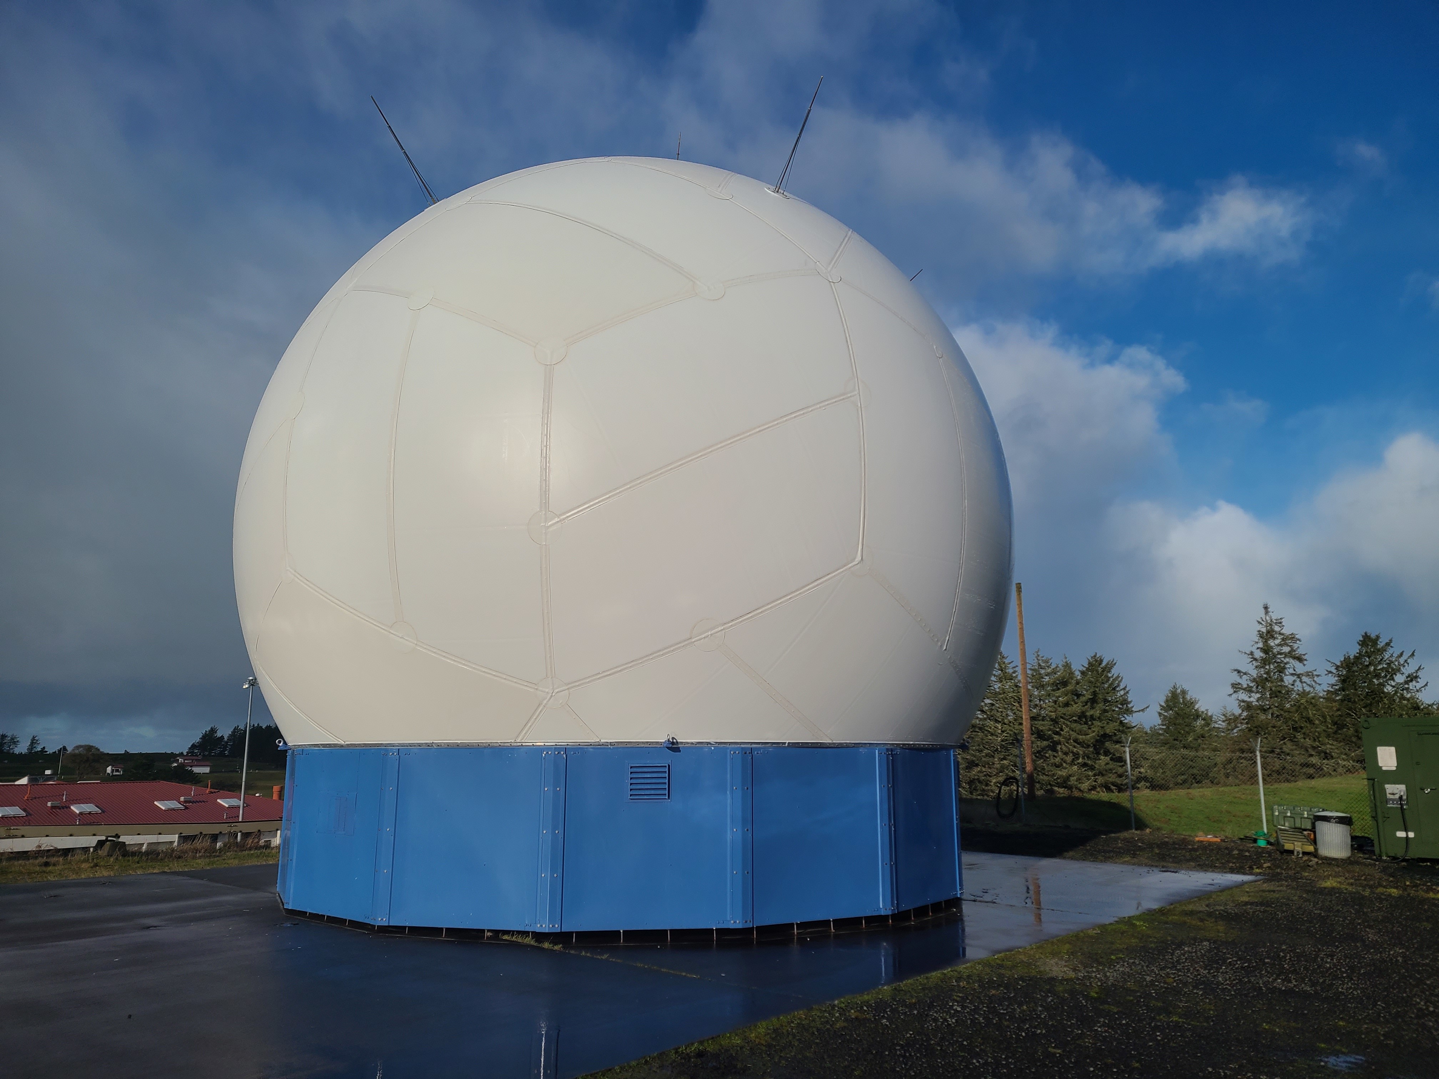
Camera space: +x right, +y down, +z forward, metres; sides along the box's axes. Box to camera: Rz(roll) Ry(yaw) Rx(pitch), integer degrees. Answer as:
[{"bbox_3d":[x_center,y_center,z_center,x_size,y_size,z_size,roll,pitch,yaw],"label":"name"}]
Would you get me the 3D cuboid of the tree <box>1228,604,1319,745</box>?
[{"bbox_3d":[22.869,6.169,44.652,3.716,7.049,3.716,-6,-13,26],"label":"tree"}]

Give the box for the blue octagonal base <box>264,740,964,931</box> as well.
[{"bbox_3d":[-1.074,3.323,13.076,7.781,1.490,7.781,1,-11,-4],"label":"blue octagonal base"}]

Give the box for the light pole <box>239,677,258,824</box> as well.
[{"bbox_3d":[-30.855,14.170,70.592,1.248,10.293,1.000,5,-12,-23],"label":"light pole"}]

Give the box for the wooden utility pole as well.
[{"bbox_3d":[9.970,4.868,35.225,0.249,7.069,0.249,-3,-12,15],"label":"wooden utility pole"}]

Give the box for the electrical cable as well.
[{"bbox_3d":[6.738,6.052,25.306,0.553,0.999,0.130,-7,-13,32],"label":"electrical cable"}]

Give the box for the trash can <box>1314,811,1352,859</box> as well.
[{"bbox_3d":[9.282,4.461,16.345,0.561,0.674,0.561,-6,-13,28],"label":"trash can"}]

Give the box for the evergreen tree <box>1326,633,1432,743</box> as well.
[{"bbox_3d":[26.564,6.578,43.552,4.258,5.604,4.258,-7,-13,30],"label":"evergreen tree"}]

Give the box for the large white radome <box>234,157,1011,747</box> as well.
[{"bbox_3d":[-1.074,-0.945,13.921,9.300,7.213,9.300,1,-11,-4],"label":"large white radome"}]

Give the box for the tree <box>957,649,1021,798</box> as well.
[{"bbox_3d":[9.699,6.567,38.457,2.320,5.087,2.320,-3,-12,14],"label":"tree"}]

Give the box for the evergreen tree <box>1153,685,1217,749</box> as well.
[{"bbox_3d":[19.481,8.064,45.296,2.686,3.897,2.686,-5,-12,22],"label":"evergreen tree"}]

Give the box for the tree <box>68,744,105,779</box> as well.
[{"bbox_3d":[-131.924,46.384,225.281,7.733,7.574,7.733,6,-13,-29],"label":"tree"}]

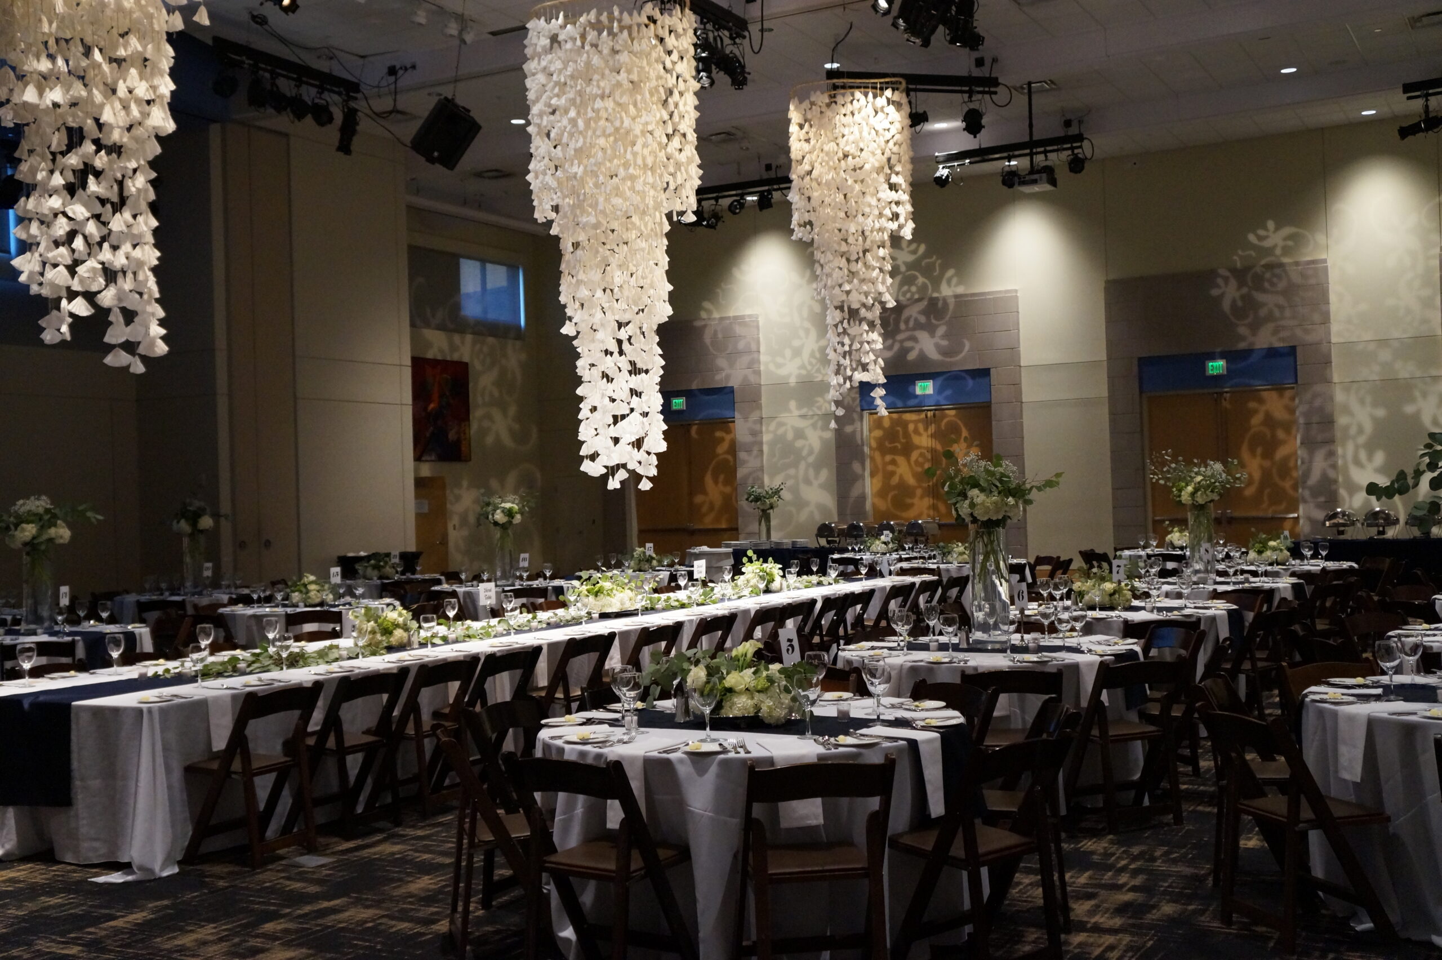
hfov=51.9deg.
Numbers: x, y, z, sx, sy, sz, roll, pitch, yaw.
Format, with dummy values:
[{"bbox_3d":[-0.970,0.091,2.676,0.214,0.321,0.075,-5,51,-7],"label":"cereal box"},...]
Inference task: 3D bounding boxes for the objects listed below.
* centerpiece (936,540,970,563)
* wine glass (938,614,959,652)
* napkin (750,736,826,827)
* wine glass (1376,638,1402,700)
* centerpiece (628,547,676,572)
[{"bbox_3d":[2.658,0.792,16.600,0.480,0.270,0.420,-2,-1,9],"label":"centerpiece"},{"bbox_3d":[1.094,0.739,7.120,0.092,0.200,0.092,-2,-1,9],"label":"wine glass"},{"bbox_3d":[0.218,0.962,4.727,0.145,0.215,0.280,-2,-1,-10],"label":"napkin"},{"bbox_3d":[2.433,0.691,5.390,0.092,0.208,0.092,-2,-1,24],"label":"wine glass"},{"bbox_3d":[-0.814,0.913,17.400,0.490,0.280,0.360,-2,-1,30],"label":"centerpiece"}]

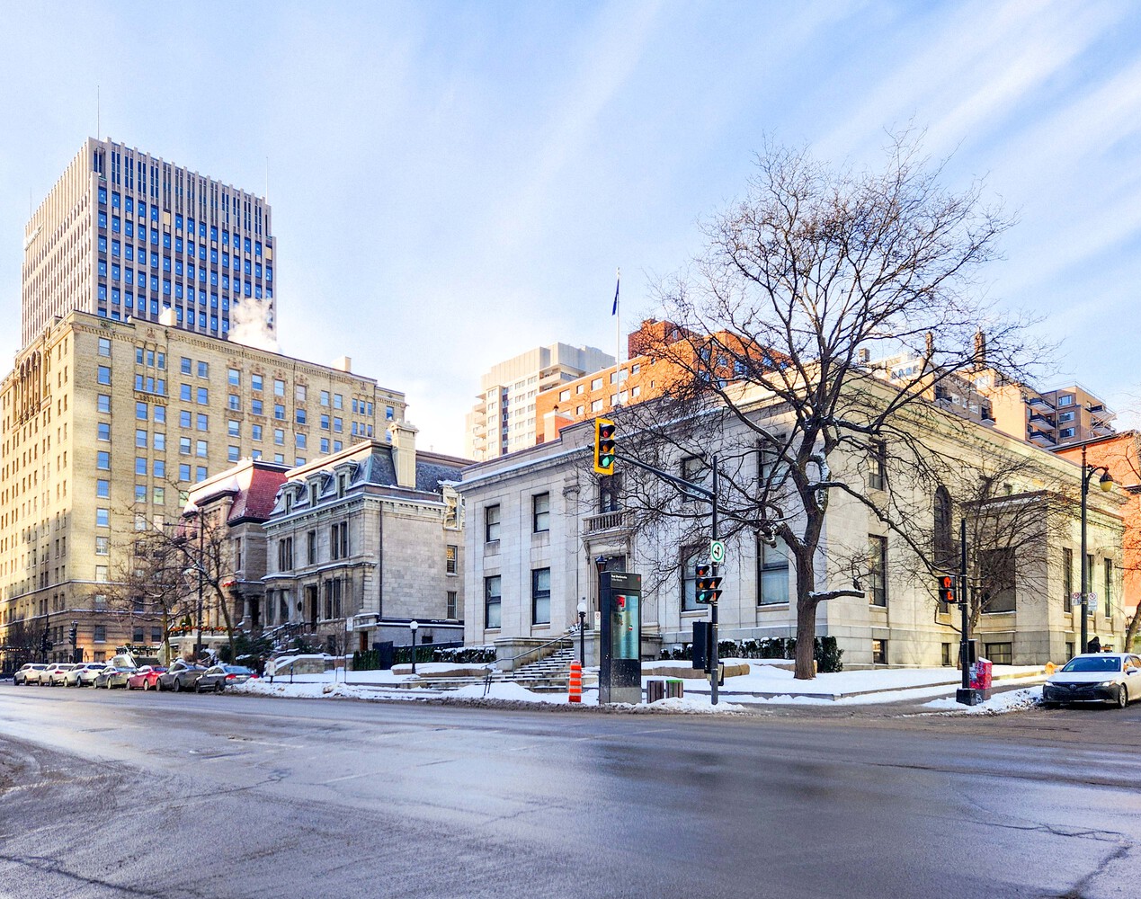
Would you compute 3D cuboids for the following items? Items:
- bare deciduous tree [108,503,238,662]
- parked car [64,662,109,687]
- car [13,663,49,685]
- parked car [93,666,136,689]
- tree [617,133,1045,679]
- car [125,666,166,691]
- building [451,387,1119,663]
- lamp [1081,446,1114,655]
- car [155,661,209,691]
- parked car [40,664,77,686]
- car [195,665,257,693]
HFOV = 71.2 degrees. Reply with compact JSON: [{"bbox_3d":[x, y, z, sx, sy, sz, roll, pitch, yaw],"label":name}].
[{"bbox_3d":[-24.454,8.730,49.000,7.800,11.000,7.000,4,-9,-26],"label":"bare deciduous tree"},{"bbox_3d":[-33.876,15.762,55.891,4.550,1.620,1.830,-7,-11,42],"label":"parked car"},{"bbox_3d":[-43.584,18.230,64.775,4.550,1.640,1.830,-7,-11,42],"label":"car"},{"bbox_3d":[-33.677,16.844,58.700,4.600,1.460,1.800,-10,-15,41],"label":"parked car"},{"bbox_3d":[9.298,-1.559,28.500,14.500,19.000,13.500,-3,-8,18],"label":"tree"},{"bbox_3d":[-29.046,15.700,54.600,4.400,1.470,1.780,-10,-15,41],"label":"car"},{"bbox_3d":[16.610,7.213,55.371,38.000,12.800,28.500,10,-15,-42],"label":"building"},{"bbox_3d":[17.350,3.860,26.400,0.450,8.100,1.150,8,-11,-44],"label":"lamp"},{"bbox_3d":[-21.615,12.677,44.671,4.550,1.550,1.830,-7,-11,42],"label":"car"},{"bbox_3d":[-38.662,16.976,60.271,4.550,1.620,1.830,-7,-11,42],"label":"parked car"},{"bbox_3d":[-20.491,13.684,47.300,4.700,1.450,1.830,-10,-15,41],"label":"car"}]

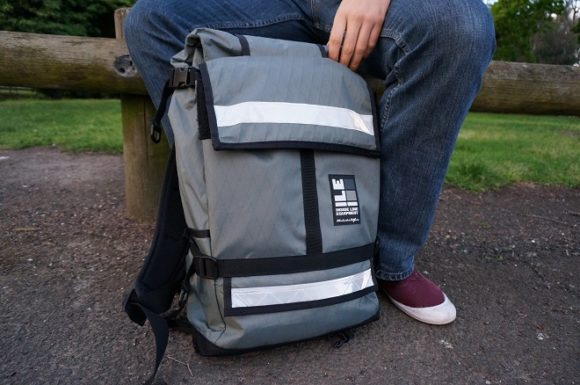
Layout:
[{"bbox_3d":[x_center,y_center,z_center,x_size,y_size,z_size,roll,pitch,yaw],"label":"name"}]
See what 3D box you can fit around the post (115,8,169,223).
[{"bbox_3d":[-0.420,-0.215,1.143,0.145,0.600,0.145,4,16,3],"label":"post"}]

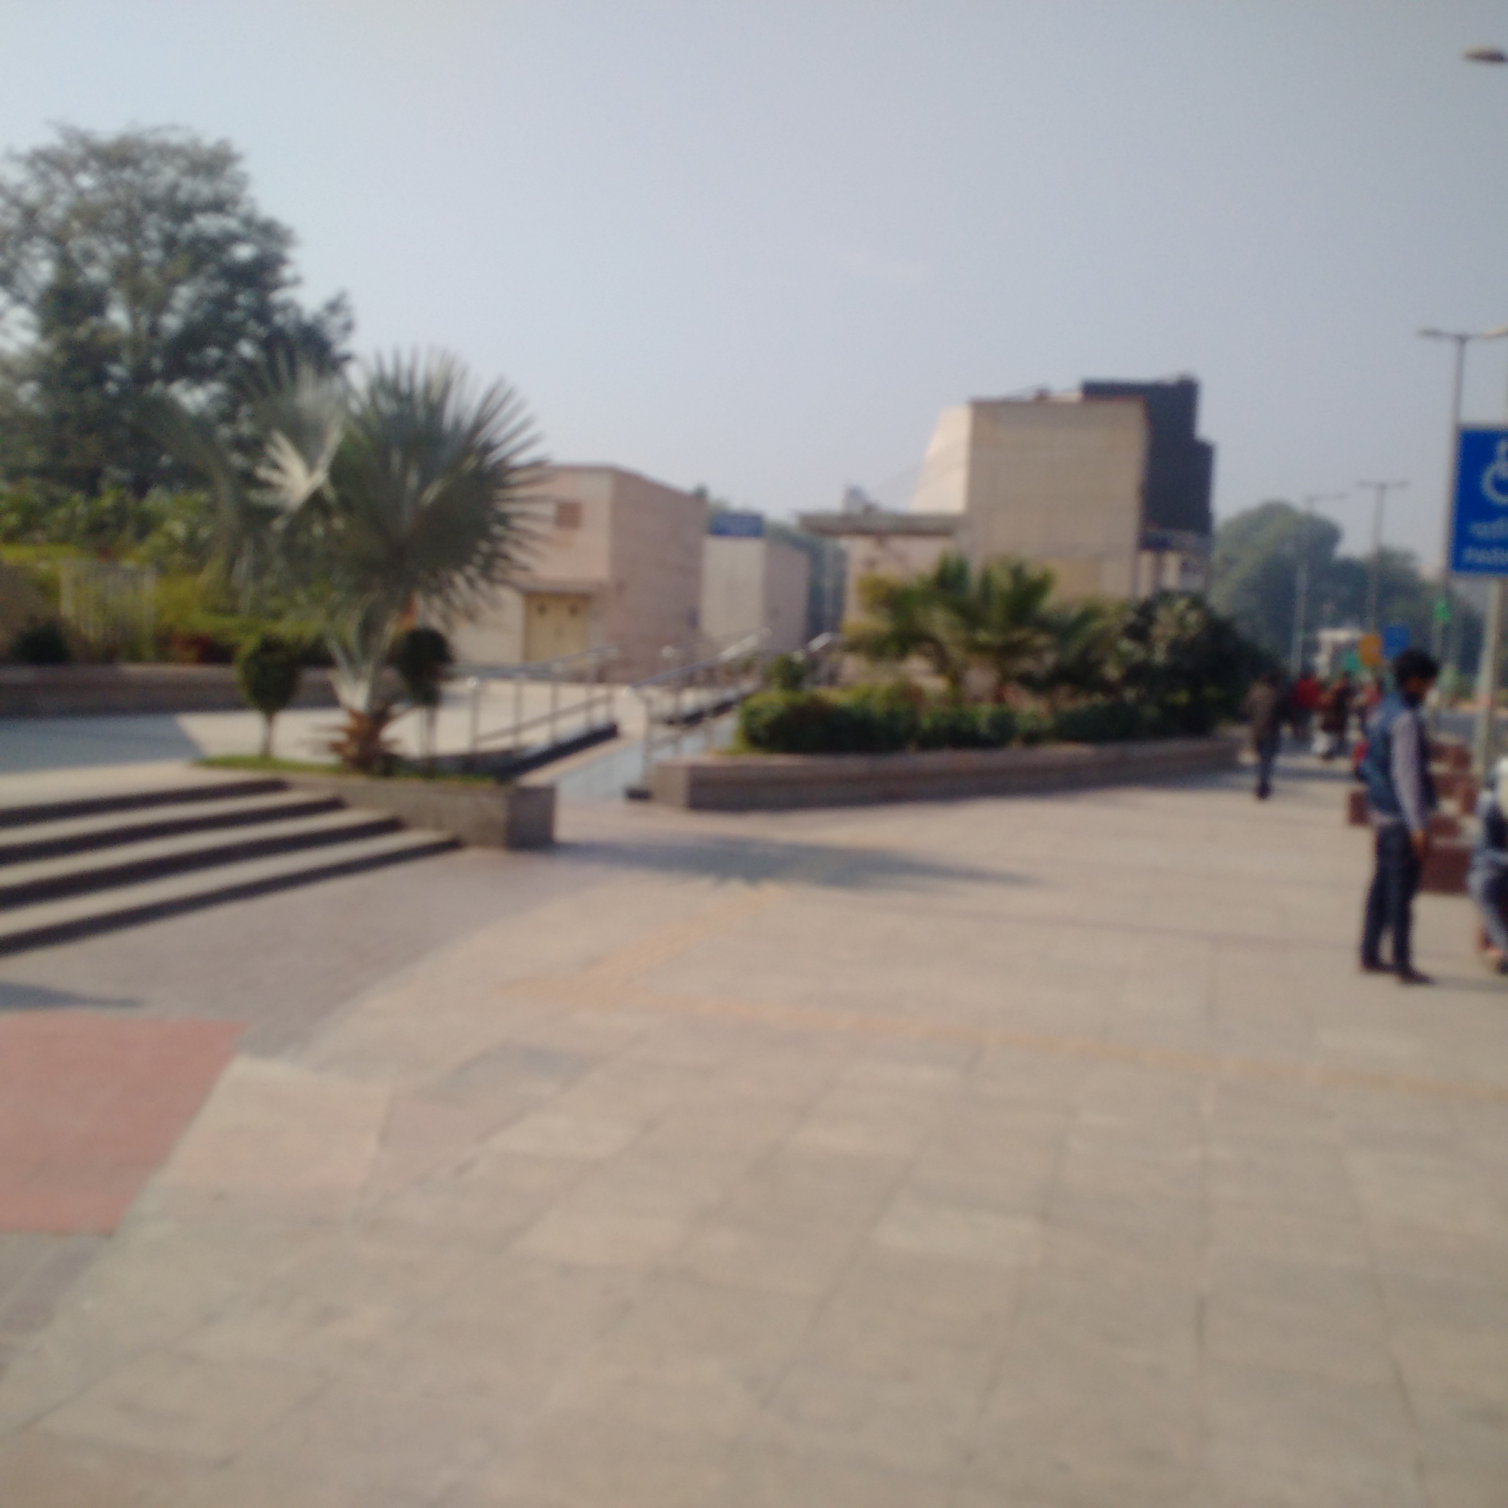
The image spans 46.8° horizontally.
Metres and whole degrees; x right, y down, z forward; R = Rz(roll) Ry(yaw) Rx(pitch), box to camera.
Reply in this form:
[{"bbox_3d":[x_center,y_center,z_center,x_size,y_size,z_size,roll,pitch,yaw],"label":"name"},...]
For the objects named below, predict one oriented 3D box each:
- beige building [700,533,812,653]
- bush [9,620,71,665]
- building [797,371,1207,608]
[{"bbox_3d":[-0.452,-4.761,58.367,3.000,4.600,5.900,4,4,15],"label":"beige building"},{"bbox_3d":[-11.973,-1.877,29.200,1.000,0.850,1.000,1,3,-17],"label":"bush"},{"bbox_3d":[7.300,-5.013,46.500,9.300,7.900,10.500,2,3,17],"label":"building"}]

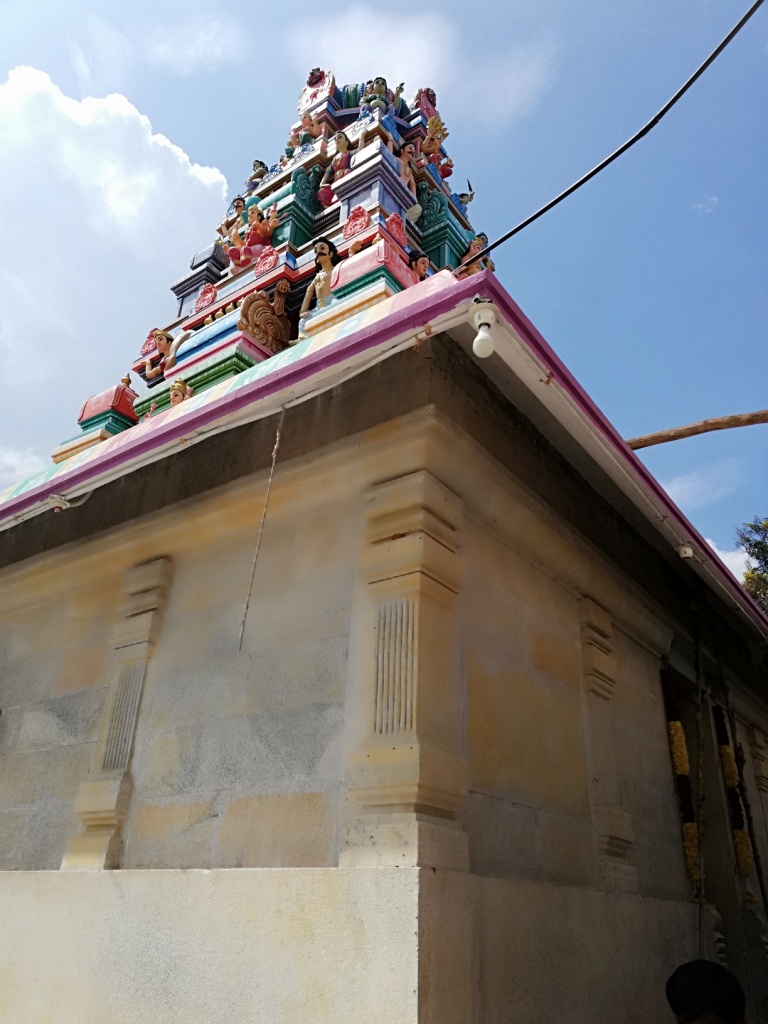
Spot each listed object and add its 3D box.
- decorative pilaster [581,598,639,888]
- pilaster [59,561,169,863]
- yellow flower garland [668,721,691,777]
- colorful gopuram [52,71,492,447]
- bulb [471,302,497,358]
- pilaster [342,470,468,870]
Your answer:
[{"bbox_3d":[1.107,1.143,4.003,0.076,1.409,0.319,-17,-33,32],"label":"decorative pilaster"},{"bbox_3d":[-1.224,0.907,3.710,0.314,1.409,0.076,-17,-33,32],"label":"pilaster"},{"bbox_3d":[1.784,1.438,4.841,0.087,0.305,0.087,-17,-33,32],"label":"yellow flower garland"},{"bbox_3d":[-0.341,-2.614,9.378,4.067,6.051,4.067,-17,-33,32],"label":"colorful gopuram"},{"bbox_3d":[0.286,-0.524,2.299,0.076,0.148,0.076,2,-27,1],"label":"bulb"},{"bbox_3d":[0.095,0.564,2.968,0.311,1.414,0.311,-17,-33,32],"label":"pilaster"}]

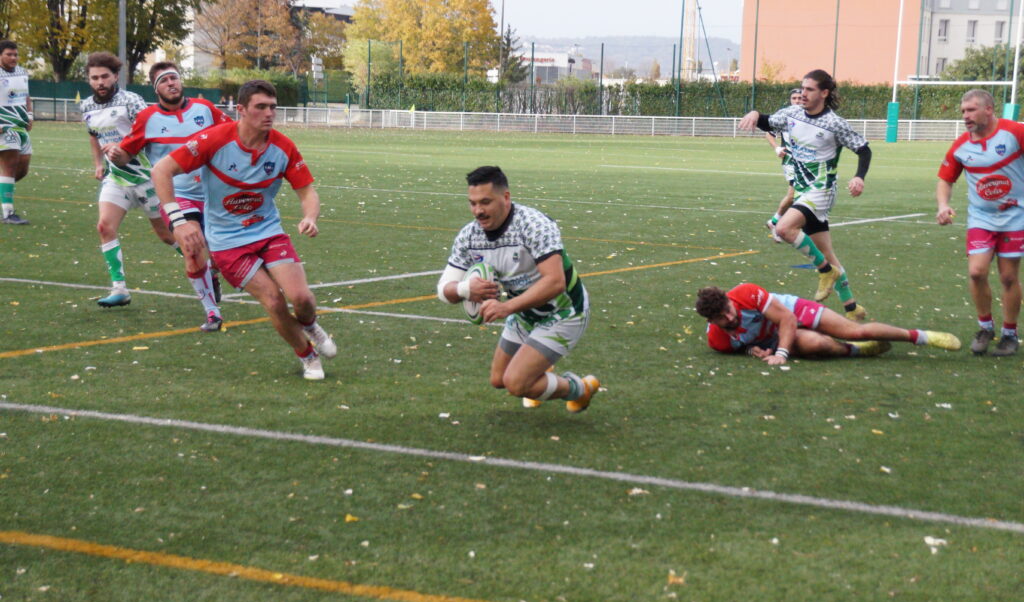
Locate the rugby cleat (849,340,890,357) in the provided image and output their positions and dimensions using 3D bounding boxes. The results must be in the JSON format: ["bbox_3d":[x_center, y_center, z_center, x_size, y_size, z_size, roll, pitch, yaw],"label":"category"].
[{"bbox_3d":[2.343,0.306,13.900,0.285,0.100,0.115,0,-29,-18],"label":"rugby cleat"}]

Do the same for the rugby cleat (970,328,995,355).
[{"bbox_3d":[3.137,0.270,14.220,0.105,0.120,0.285,9,13,28],"label":"rugby cleat"}]

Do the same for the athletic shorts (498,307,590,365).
[{"bbox_3d":[0.163,0.167,10.350,0.400,0.310,0.360,6,27,36],"label":"athletic shorts"}]

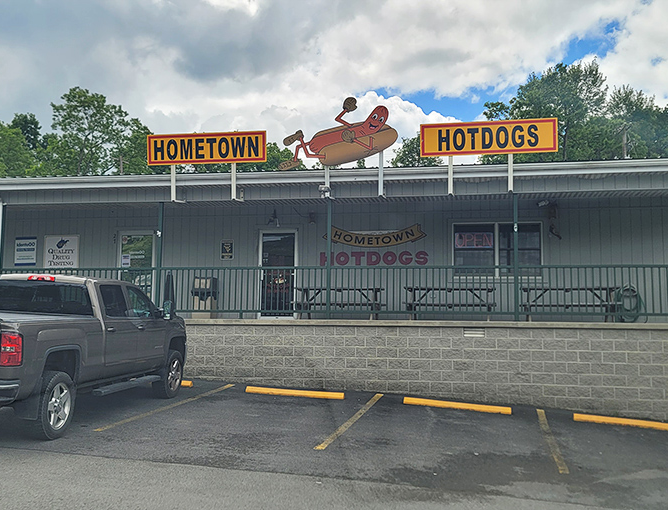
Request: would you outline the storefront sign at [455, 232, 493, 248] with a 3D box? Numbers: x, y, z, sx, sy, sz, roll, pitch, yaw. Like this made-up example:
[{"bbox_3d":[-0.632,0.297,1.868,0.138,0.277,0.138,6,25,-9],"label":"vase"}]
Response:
[{"bbox_3d":[3.087,-0.313,10.789,0.820,0.347,0.060,0,-4,7],"label":"storefront sign"}]

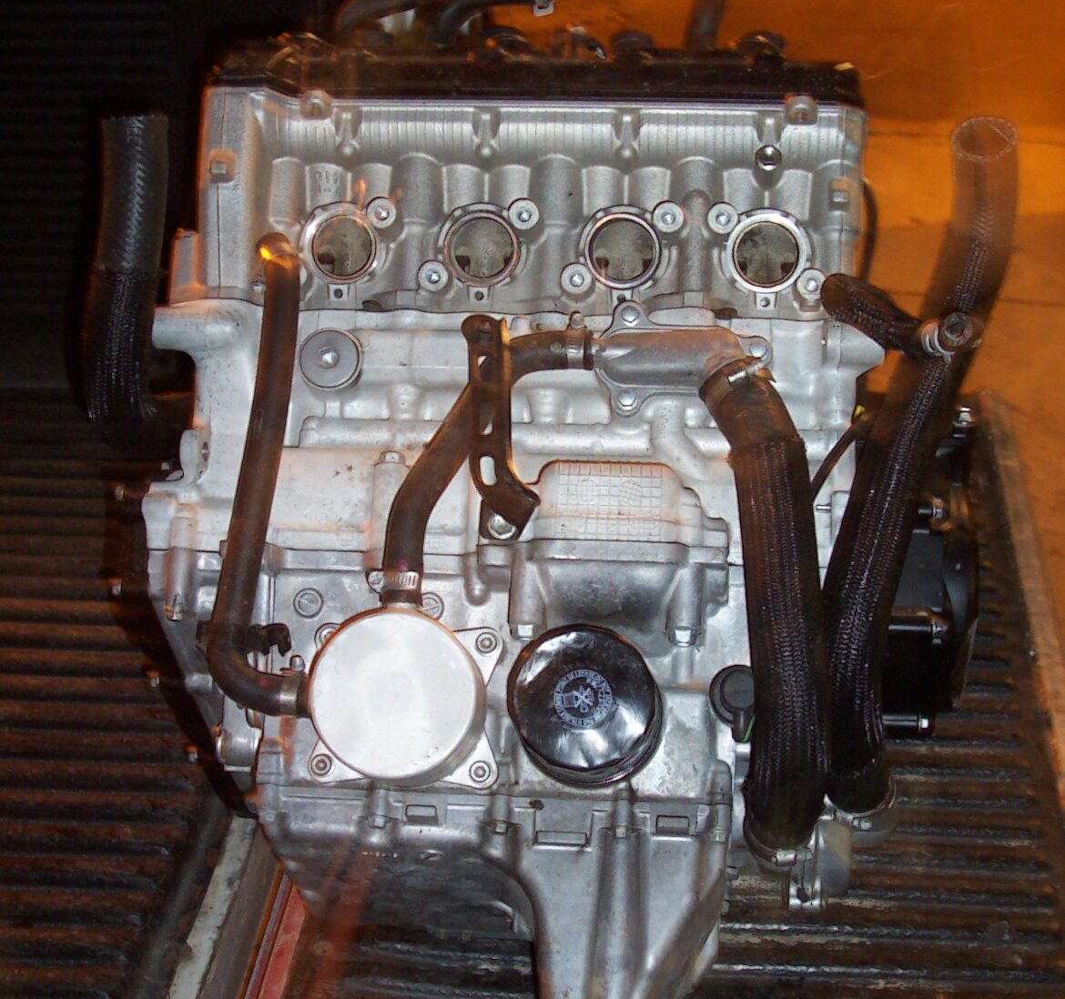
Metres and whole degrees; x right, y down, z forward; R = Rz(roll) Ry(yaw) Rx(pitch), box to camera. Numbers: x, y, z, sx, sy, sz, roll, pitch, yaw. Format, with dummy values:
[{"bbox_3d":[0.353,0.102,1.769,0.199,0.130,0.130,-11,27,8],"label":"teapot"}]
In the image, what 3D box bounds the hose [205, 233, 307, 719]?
[{"bbox_3d":[-0.136,-0.011,0.925,0.049,0.042,0.234,-1,73,0],"label":"hose"}]

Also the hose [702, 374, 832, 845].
[{"bbox_3d":[0.112,0.052,0.905,0.051,0.058,0.238,-3,74,0],"label":"hose"}]

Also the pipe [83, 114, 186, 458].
[{"bbox_3d":[-0.211,-0.114,1.005,0.054,0.178,0.045,2,-3,0],"label":"pipe"}]

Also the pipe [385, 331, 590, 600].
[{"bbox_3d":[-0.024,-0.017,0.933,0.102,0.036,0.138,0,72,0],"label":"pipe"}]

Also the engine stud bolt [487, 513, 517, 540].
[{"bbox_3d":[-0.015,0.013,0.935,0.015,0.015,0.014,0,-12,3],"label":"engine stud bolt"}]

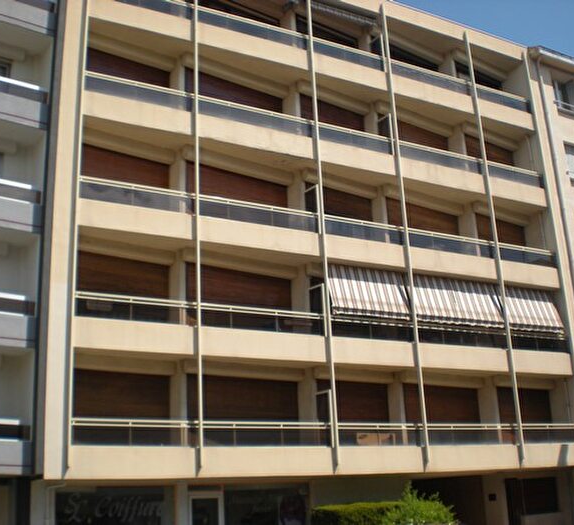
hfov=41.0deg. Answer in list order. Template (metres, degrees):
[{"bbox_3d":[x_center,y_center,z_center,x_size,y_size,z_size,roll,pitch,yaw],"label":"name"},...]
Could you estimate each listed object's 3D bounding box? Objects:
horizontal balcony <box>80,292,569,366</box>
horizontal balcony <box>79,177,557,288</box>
[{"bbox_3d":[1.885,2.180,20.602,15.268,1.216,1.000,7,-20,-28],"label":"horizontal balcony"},{"bbox_3d":[1.764,-0.442,21.420,15.268,1.216,1.000,7,-20,-28],"label":"horizontal balcony"}]

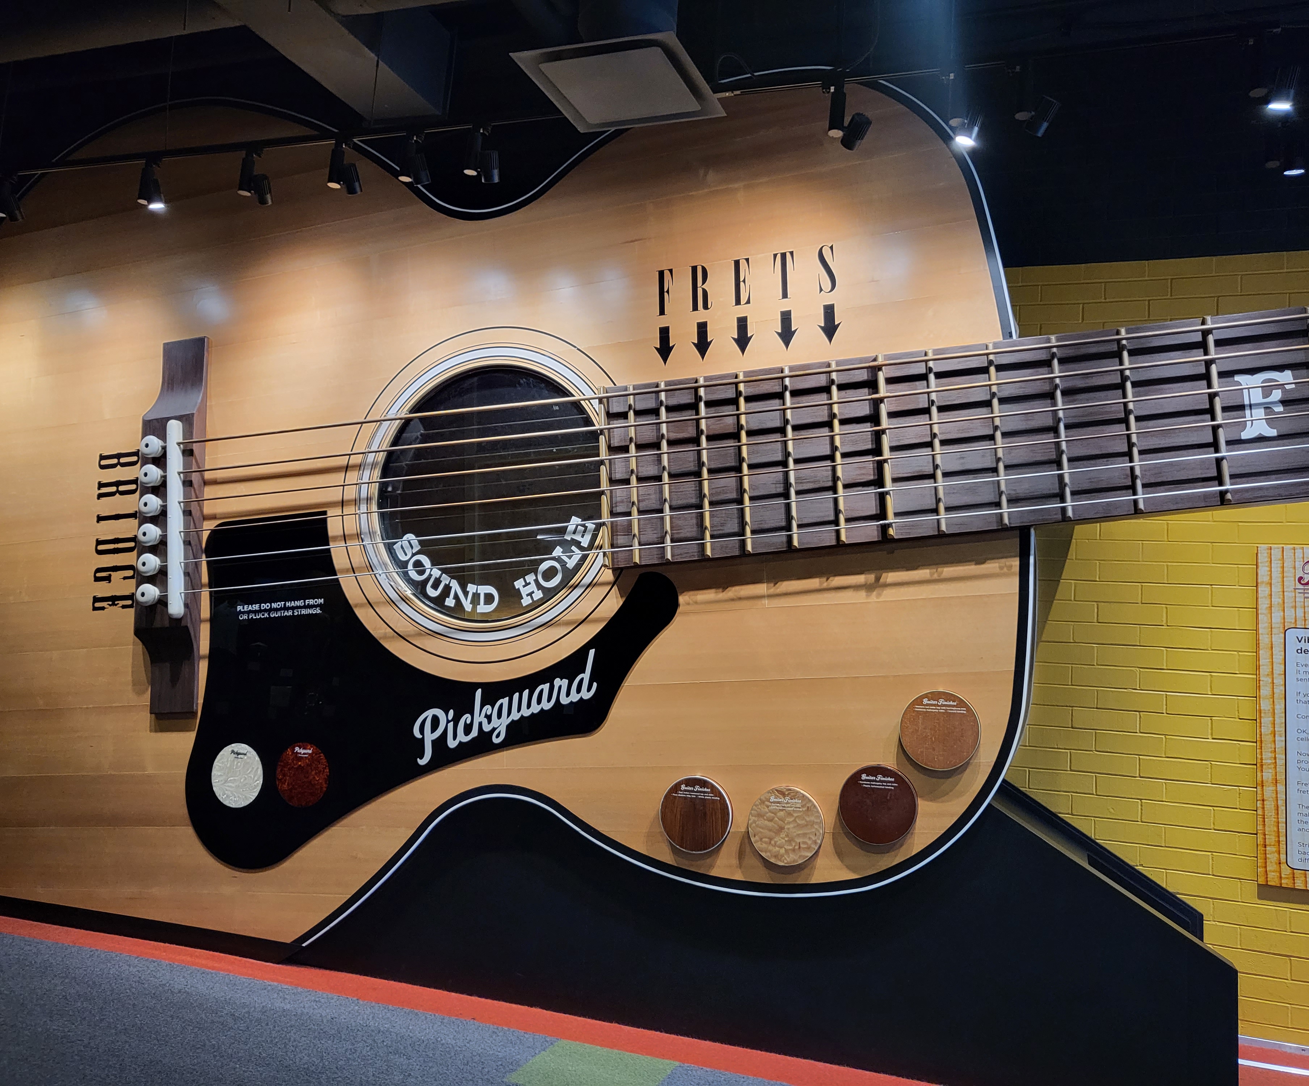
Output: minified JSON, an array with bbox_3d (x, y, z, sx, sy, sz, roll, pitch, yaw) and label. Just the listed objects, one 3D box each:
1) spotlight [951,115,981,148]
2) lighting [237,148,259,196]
[{"bbox_3d":[1.123,-1.493,3.889,0.064,0.135,0.064,20,3,22],"label":"spotlight"},{"bbox_3d":[-1.853,-1.687,4.955,0.065,0.213,0.065,1,-9,21],"label":"lighting"}]

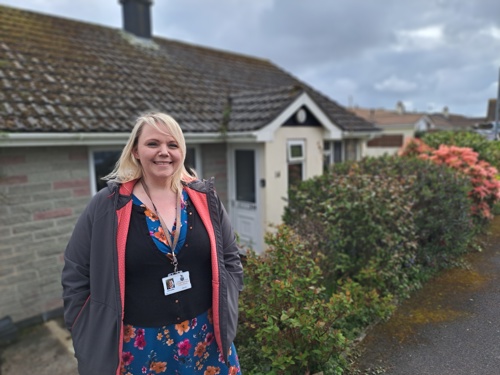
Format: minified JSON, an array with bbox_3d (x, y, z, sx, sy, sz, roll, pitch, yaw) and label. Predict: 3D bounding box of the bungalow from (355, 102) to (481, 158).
[{"bbox_3d":[9.840,-3.693,24.913,13.000,4.600,8.500,-9,10,-44],"label":"bungalow"}]

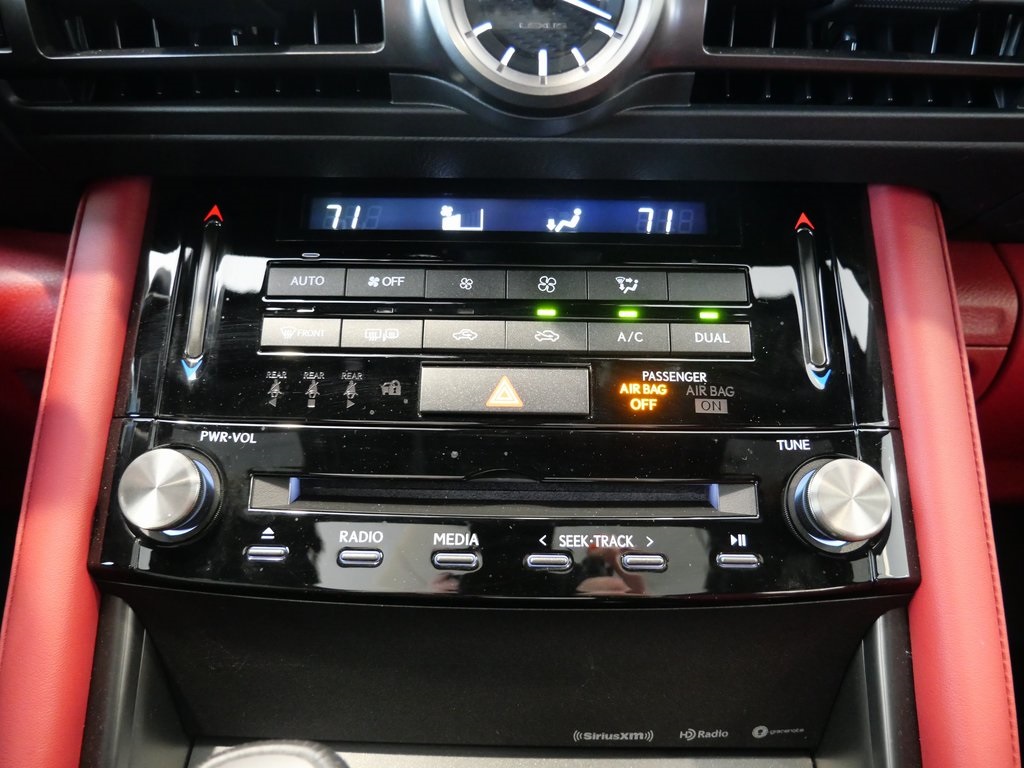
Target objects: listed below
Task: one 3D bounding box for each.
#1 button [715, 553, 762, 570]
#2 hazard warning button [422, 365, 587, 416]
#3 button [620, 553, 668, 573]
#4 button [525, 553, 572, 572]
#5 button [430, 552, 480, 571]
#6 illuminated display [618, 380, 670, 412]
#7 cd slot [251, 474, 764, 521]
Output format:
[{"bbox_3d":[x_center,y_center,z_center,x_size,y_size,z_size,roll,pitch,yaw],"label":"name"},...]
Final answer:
[{"bbox_3d":[0.066,0.052,0.207,0.014,0.005,0.004,1,-16,0],"label":"button"},{"bbox_3d":[-0.002,0.003,0.222,0.053,0.015,0.007,1,-16,0],"label":"hazard warning button"},{"bbox_3d":[0.039,0.052,0.207,0.014,0.005,0.004,1,-16,0],"label":"button"},{"bbox_3d":[0.011,0.052,0.207,0.014,0.005,0.004,1,-16,0],"label":"button"},{"bbox_3d":[-0.016,0.052,0.207,0.014,0.005,0.004,1,-16,0],"label":"button"},{"bbox_3d":[0.041,0.004,0.220,0.015,0.010,0.002,1,-16,0],"label":"illuminated display"},{"bbox_3d":[-0.002,0.036,0.218,0.151,0.011,0.015,1,-16,0],"label":"cd slot"}]

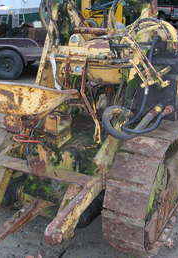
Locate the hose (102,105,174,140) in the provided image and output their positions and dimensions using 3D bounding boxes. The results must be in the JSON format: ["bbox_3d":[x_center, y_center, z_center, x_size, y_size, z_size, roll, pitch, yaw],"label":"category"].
[{"bbox_3d":[0.405,-0.073,3.055,0.580,0.230,0.320,-10,21,-26],"label":"hose"}]

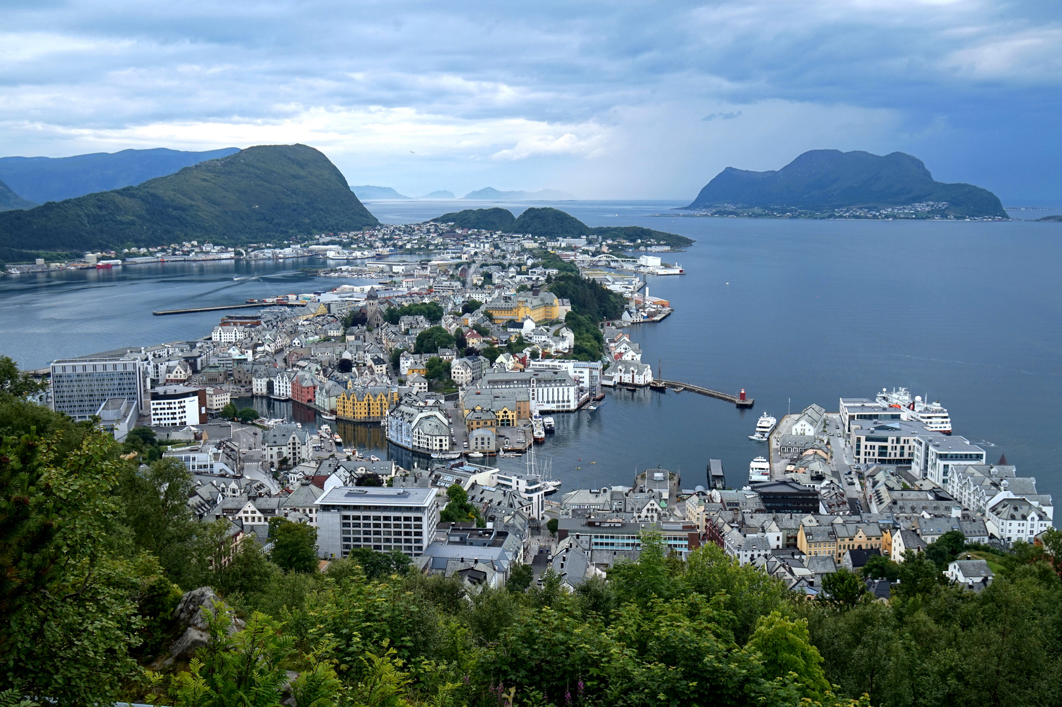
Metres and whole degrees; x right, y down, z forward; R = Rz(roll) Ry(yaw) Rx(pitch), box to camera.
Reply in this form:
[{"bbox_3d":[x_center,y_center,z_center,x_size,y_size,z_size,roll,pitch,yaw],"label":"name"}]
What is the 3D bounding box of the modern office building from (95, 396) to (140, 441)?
[{"bbox_3d":[-258.260,39.020,623.630,20.000,14.000,64.000,-3,9,-16],"label":"modern office building"}]

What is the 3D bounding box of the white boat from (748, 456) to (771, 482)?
[{"bbox_3d":[121.660,59.820,534.210,10.500,10.000,28.000,2,9,11],"label":"white boat"}]

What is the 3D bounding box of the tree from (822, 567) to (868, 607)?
[{"bbox_3d":[93.800,70.480,299.790,12.300,13.000,11.800,0,9,0],"label":"tree"}]

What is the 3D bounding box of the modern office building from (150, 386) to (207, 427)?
[{"bbox_3d":[-204.500,31.220,584.160,29.500,20.800,24.500,-3,9,-17],"label":"modern office building"}]

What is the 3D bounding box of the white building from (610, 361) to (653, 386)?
[{"bbox_3d":[79.960,15.420,784.750,25.000,16.000,15.000,5,10,27],"label":"white building"}]

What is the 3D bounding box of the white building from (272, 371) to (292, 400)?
[{"bbox_3d":[-177.370,22.180,737.450,18.000,17.500,13.000,6,11,35],"label":"white building"}]

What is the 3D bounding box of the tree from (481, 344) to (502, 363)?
[{"bbox_3d":[-29.500,0.040,749.310,15.000,14.500,14.000,0,9,0],"label":"tree"}]

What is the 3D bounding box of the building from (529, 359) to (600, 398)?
[{"bbox_3d":[23.000,16.570,681.060,48.000,23.300,18.000,1,9,7],"label":"building"}]

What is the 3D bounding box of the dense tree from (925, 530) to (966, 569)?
[{"bbox_3d":[142.000,66.870,344.780,12.500,13.000,12.000,0,9,0],"label":"dense tree"}]

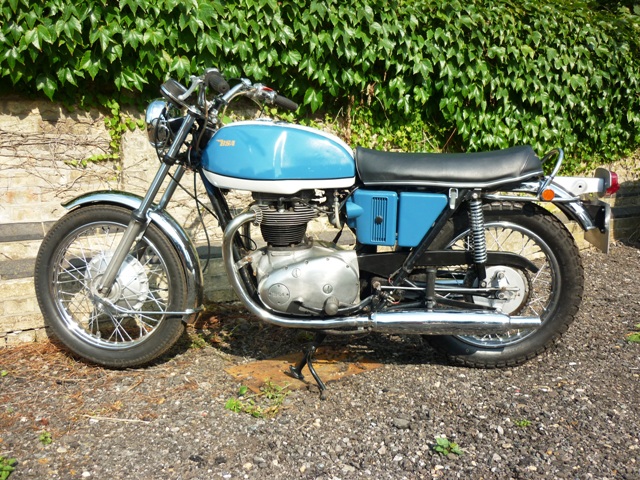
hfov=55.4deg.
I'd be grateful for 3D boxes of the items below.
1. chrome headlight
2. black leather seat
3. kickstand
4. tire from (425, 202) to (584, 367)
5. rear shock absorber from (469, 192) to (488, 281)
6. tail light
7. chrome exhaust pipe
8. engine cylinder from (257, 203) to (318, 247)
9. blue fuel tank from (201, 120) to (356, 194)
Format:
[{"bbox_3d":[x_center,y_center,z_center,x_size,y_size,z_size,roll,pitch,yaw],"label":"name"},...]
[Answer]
[{"bbox_3d":[-0.585,-0.435,2.262,0.100,0.180,0.180,2,11,12],"label":"chrome headlight"},{"bbox_3d":[0.453,-0.269,2.218,0.660,0.155,0.260,0,10,3],"label":"black leather seat"},{"bbox_3d":[-0.040,0.433,2.215,0.150,0.200,0.280,0,10,3],"label":"kickstand"},{"bbox_3d":[0.653,0.164,2.288,0.654,0.654,0.105,0,10,3],"label":"tire"},{"bbox_3d":[0.548,-0.009,2.109,0.060,0.315,0.060,-7,10,4],"label":"rear shock absorber"},{"bbox_3d":[1.057,-0.204,2.203,0.065,0.098,0.090,0,10,3],"label":"tail light"},{"bbox_3d":[0.209,0.110,2.135,1.100,0.400,0.170,0,10,3],"label":"chrome exhaust pipe"},{"bbox_3d":[-0.117,-0.057,2.271,0.200,0.150,0.250,0,10,3],"label":"engine cylinder"},{"bbox_3d":[-0.148,-0.301,2.239,0.575,0.260,0.280,0,10,3],"label":"blue fuel tank"}]

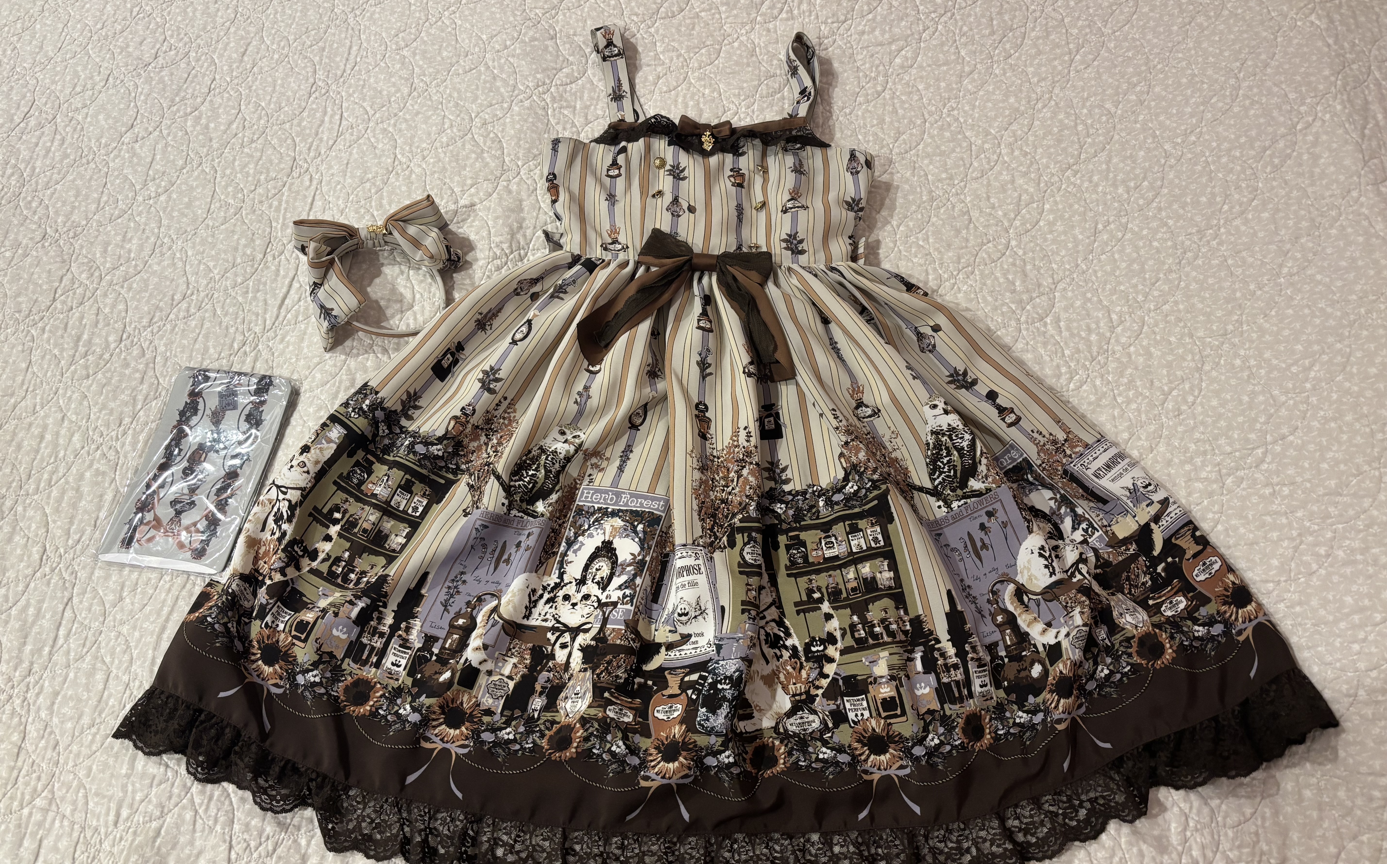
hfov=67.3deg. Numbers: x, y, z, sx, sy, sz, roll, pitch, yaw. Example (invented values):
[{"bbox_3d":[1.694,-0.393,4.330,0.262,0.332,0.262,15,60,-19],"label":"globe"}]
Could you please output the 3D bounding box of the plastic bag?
[{"bbox_3d":[-0.491,0.036,1.045,0.121,0.016,0.214,7,63,4],"label":"plastic bag"}]

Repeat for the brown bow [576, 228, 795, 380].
[{"bbox_3d":[-0.008,-0.136,1.108,0.222,0.038,0.180,0,62,0],"label":"brown bow"}]

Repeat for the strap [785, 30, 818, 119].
[{"bbox_3d":[0.132,-0.441,1.282,0.033,0.034,0.121,0,62,0],"label":"strap"}]

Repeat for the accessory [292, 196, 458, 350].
[{"bbox_3d":[-0.341,-0.176,1.121,0.183,0.072,0.169,-3,62,-2],"label":"accessory"}]

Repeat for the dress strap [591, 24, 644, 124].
[{"bbox_3d":[-0.095,-0.442,1.282,0.051,0.030,0.142,-7,63,-4],"label":"dress strap"}]

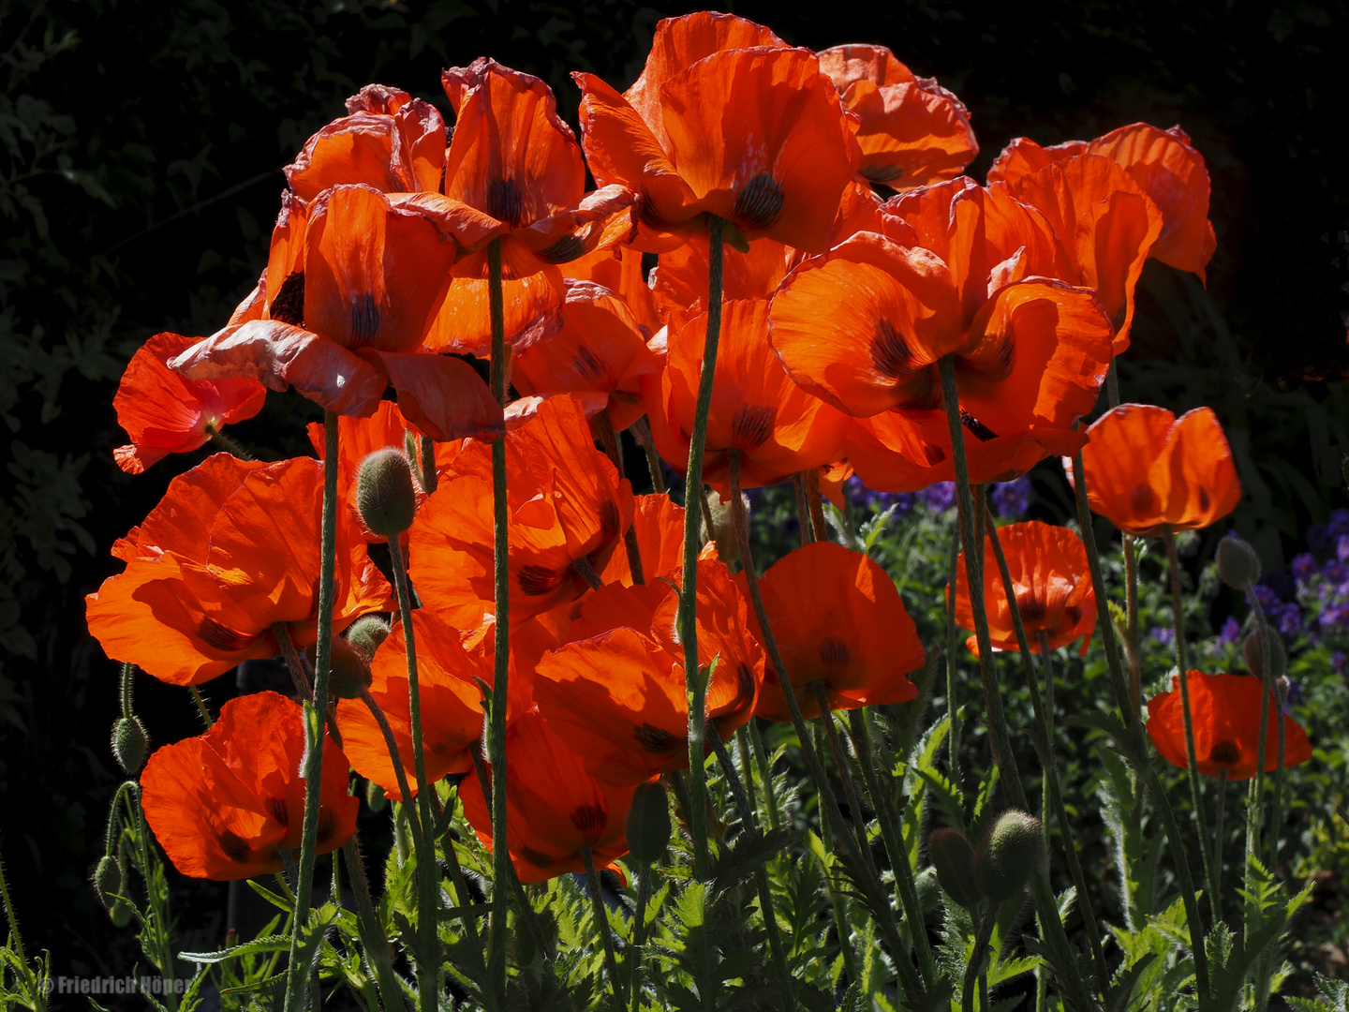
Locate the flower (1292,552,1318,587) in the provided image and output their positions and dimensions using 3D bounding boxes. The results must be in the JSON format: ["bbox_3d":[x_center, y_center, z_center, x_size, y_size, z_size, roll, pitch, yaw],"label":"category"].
[{"bbox_3d":[0.477,0.048,3.900,0.021,0.025,0.018,0,3,0],"label":"flower"}]

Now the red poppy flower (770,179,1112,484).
[{"bbox_3d":[0.119,-0.078,2.300,0.152,0.105,0.130,0,-19,0],"label":"red poppy flower"}]

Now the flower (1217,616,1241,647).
[{"bbox_3d":[0.410,0.092,3.800,0.018,0.023,0.016,0,3,0],"label":"flower"}]

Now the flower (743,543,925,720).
[{"bbox_3d":[0.080,0.066,2.700,0.105,0.080,0.098,-5,-20,0],"label":"flower"}]

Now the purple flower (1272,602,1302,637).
[{"bbox_3d":[0.435,0.080,3.650,0.023,0.025,0.020,0,2,11],"label":"purple flower"}]

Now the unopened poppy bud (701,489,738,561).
[{"bbox_3d":[0.028,0.011,2.850,0.026,0.040,0.026,0,2,0],"label":"unopened poppy bud"}]

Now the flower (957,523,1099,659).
[{"bbox_3d":[0.200,0.047,2.950,0.083,0.070,0.080,0,-16,0],"label":"flower"}]

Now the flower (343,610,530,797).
[{"bbox_3d":[-0.115,0.096,2.460,0.093,0.082,0.088,-13,-22,-23],"label":"flower"}]

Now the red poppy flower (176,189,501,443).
[{"bbox_3d":[-0.156,-0.089,2.370,0.152,0.117,0.138,0,0,-11],"label":"red poppy flower"}]

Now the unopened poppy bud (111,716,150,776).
[{"bbox_3d":[-0.265,0.117,2.500,0.019,0.029,0.019,0,0,0],"label":"unopened poppy bud"}]

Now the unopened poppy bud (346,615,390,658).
[{"bbox_3d":[-0.151,0.069,2.560,0.022,0.032,0.022,-7,0,0],"label":"unopened poppy bud"}]

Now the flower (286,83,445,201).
[{"bbox_3d":[-0.148,-0.174,2.520,0.090,0.075,0.088,0,0,-30],"label":"flower"}]

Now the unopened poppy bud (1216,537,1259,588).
[{"bbox_3d":[0.318,0.032,2.900,0.025,0.031,0.025,-15,0,0],"label":"unopened poppy bud"}]

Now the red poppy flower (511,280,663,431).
[{"bbox_3d":[-0.045,-0.075,2.560,0.088,0.078,0.088,-8,-11,-37],"label":"red poppy flower"}]

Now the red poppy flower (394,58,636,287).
[{"bbox_3d":[-0.074,-0.156,2.410,0.114,0.106,0.112,0,0,0],"label":"red poppy flower"}]

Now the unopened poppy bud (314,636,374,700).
[{"bbox_3d":[-0.159,0.079,2.480,0.025,0.034,0.025,-42,-12,0],"label":"unopened poppy bud"}]

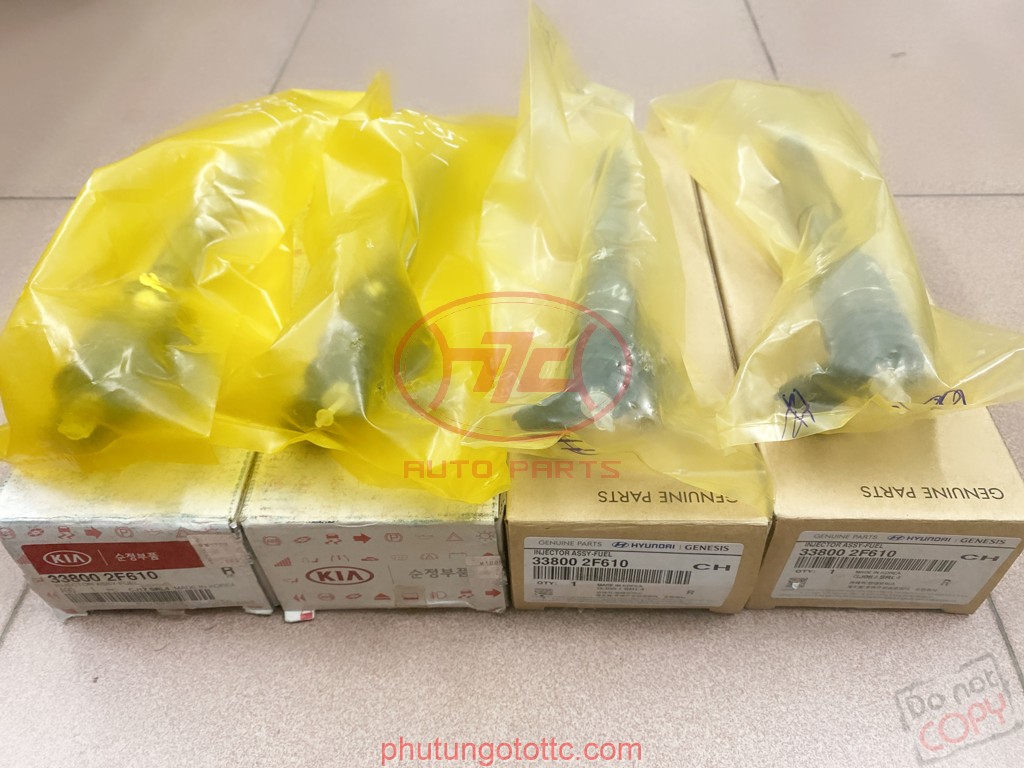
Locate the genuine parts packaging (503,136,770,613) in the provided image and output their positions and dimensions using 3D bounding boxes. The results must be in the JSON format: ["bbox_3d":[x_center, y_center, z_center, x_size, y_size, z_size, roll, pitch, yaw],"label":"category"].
[{"bbox_3d":[0.048,-0.023,0.371,0.089,0.068,0.248,0,48,2],"label":"genuine parts packaging"}]

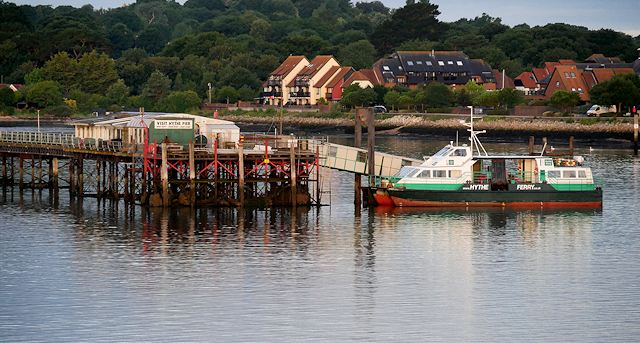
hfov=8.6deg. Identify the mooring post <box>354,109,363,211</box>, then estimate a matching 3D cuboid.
[{"bbox_3d":[3.612,-1.436,399.300,0.560,9.300,0.560,0,1,-18],"label":"mooring post"}]

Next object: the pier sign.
[{"bbox_3d":[-14.096,-4.492,412.000,3.700,0.870,0.080,0,1,-15],"label":"pier sign"}]

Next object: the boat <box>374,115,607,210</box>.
[{"bbox_3d":[15.302,-1.293,393.000,20.600,9.100,6.000,0,1,-18],"label":"boat"}]

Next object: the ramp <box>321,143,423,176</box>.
[{"bbox_3d":[4.814,-0.766,397.800,11.300,2.100,2.000,11,-2,-18],"label":"ramp"}]

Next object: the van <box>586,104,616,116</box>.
[{"bbox_3d":[54.396,-11.638,820.000,5.400,2.300,2.000,0,1,-27],"label":"van"}]

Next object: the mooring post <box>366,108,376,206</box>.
[{"bbox_3d":[4.830,-1.387,396.000,0.580,9.300,0.580,0,1,-18],"label":"mooring post"}]

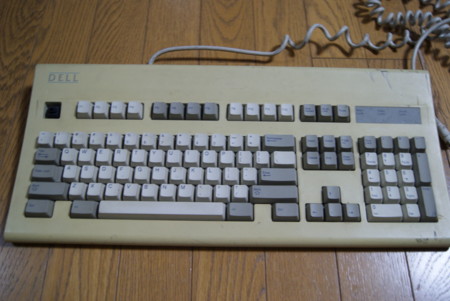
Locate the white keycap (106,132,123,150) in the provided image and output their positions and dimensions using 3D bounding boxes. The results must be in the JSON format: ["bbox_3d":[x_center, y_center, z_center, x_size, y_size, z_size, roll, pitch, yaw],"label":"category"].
[{"bbox_3d":[-0.122,-0.010,0.456,0.018,0.010,0.018,1,69,-1],"label":"white keycap"}]

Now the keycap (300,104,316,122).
[{"bbox_3d":[0.096,-0.043,0.471,0.018,0.009,0.018,1,70,-1],"label":"keycap"}]

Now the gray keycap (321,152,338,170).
[{"bbox_3d":[0.115,0.012,0.454,0.018,0.010,0.018,1,69,-1],"label":"gray keycap"}]

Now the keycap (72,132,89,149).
[{"bbox_3d":[-0.159,-0.011,0.452,0.018,0.011,0.018,1,69,-1],"label":"keycap"}]

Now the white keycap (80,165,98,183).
[{"bbox_3d":[-0.145,0.025,0.439,0.018,0.009,0.018,1,69,-1],"label":"white keycap"}]

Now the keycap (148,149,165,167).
[{"bbox_3d":[-0.074,0.008,0.446,0.018,0.009,0.018,1,68,-1],"label":"keycap"}]

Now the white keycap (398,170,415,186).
[{"bbox_3d":[0.197,0.030,0.446,0.018,0.009,0.018,1,70,-1],"label":"white keycap"}]

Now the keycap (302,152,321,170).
[{"bbox_3d":[0.094,0.009,0.449,0.018,0.010,0.018,1,69,0],"label":"keycap"}]

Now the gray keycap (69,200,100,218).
[{"bbox_3d":[-0.146,0.061,0.429,0.028,0.009,0.018,1,70,-1],"label":"gray keycap"}]

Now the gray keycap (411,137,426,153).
[{"bbox_3d":[0.212,-0.006,0.455,0.018,0.011,0.018,1,68,-1],"label":"gray keycap"}]

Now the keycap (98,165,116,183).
[{"bbox_3d":[-0.126,0.026,0.441,0.018,0.008,0.018,1,69,-1],"label":"keycap"}]

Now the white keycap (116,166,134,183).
[{"bbox_3d":[-0.108,0.026,0.442,0.018,0.009,0.018,1,70,-1],"label":"white keycap"}]

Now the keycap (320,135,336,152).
[{"bbox_3d":[0.113,-0.009,0.455,0.018,0.010,0.018,1,69,0],"label":"keycap"}]

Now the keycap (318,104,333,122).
[{"bbox_3d":[0.115,-0.043,0.468,0.018,0.010,0.018,1,69,-1],"label":"keycap"}]

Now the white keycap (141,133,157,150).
[{"bbox_3d":[-0.084,-0.010,0.455,0.018,0.009,0.018,1,69,-1],"label":"white keycap"}]

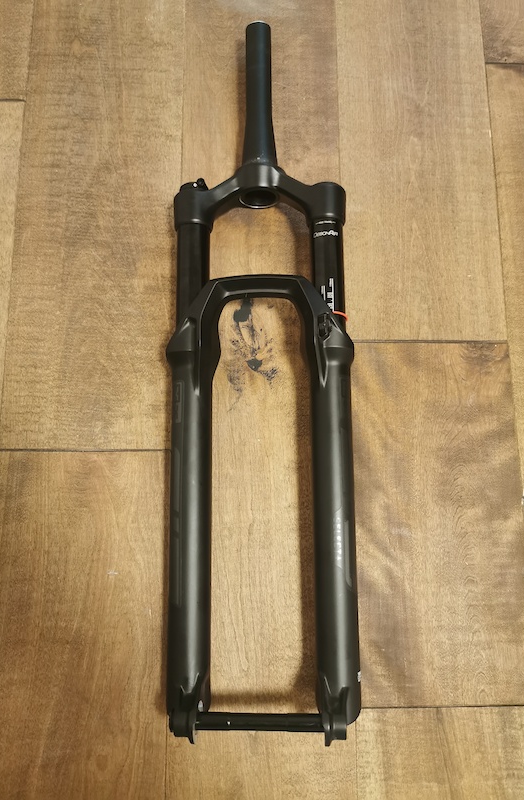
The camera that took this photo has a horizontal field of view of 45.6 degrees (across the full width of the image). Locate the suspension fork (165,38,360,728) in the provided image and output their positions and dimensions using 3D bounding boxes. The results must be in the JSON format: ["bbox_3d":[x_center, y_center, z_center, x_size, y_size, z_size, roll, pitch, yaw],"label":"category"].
[{"bbox_3d":[-0.001,-0.056,0.632,0.190,0.100,0.737,-1,80,4],"label":"suspension fork"}]

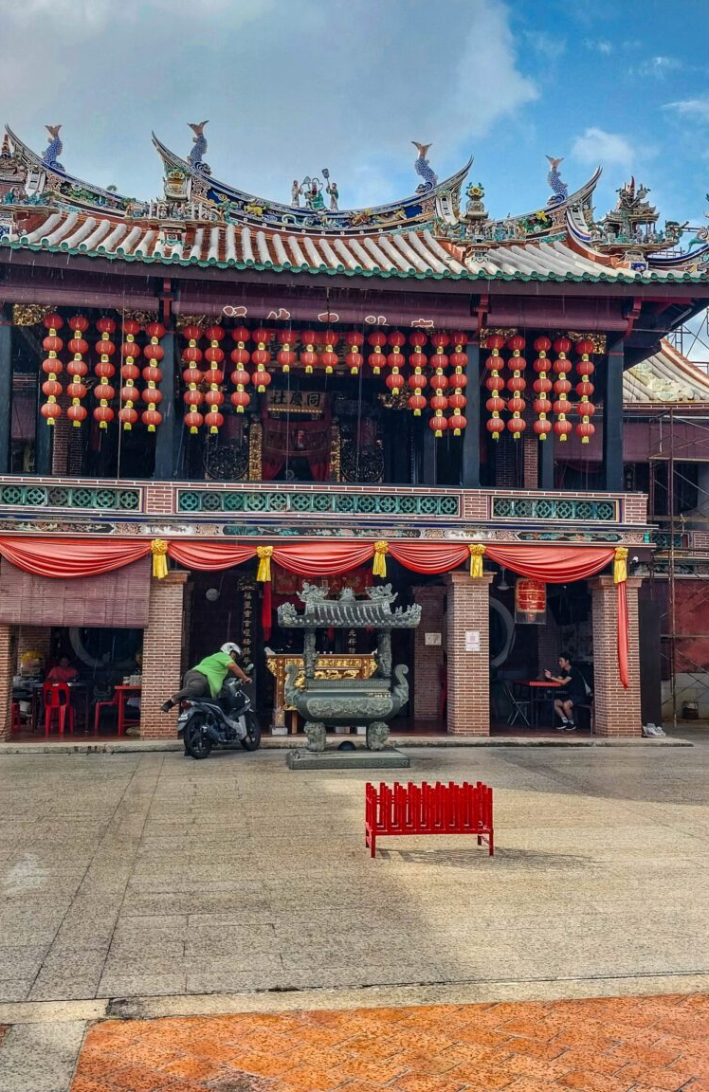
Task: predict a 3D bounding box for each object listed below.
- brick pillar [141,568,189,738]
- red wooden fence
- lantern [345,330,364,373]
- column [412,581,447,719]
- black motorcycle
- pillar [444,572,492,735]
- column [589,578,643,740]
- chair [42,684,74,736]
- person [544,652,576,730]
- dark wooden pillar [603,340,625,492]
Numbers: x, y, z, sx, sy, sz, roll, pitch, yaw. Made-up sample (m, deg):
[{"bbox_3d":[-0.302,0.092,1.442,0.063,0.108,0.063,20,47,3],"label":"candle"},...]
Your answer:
[{"bbox_3d":[-2.930,1.666,16.868,0.660,2.526,0.660,1,-5,-8],"label":"brick pillar"},{"bbox_3d":[0.536,1.976,7.964,0.890,0.490,0.430,1,-5,-8],"label":"red wooden fence"},{"bbox_3d":[0.004,-3.080,17.363,0.290,0.678,0.290,1,-5,-8],"label":"lantern"},{"bbox_3d":[1.430,2.067,21.053,0.530,2.540,0.530,1,-5,-8],"label":"column"},{"bbox_3d":[-1.836,2.350,15.219,0.700,1.100,1.900,-2,-5,29],"label":"black motorcycle"},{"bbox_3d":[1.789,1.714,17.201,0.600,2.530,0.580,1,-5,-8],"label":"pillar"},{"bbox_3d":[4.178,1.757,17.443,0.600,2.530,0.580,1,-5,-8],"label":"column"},{"bbox_3d":[-4.483,2.482,16.593,0.460,0.830,0.500,1,-5,-2],"label":"chair"},{"bbox_3d":[3.572,2.488,18.800,0.700,1.315,0.470,3,-5,-28],"label":"person"},{"bbox_3d":[4.349,-1.998,18.249,0.260,2.911,0.260,1,-5,-8],"label":"dark wooden pillar"}]

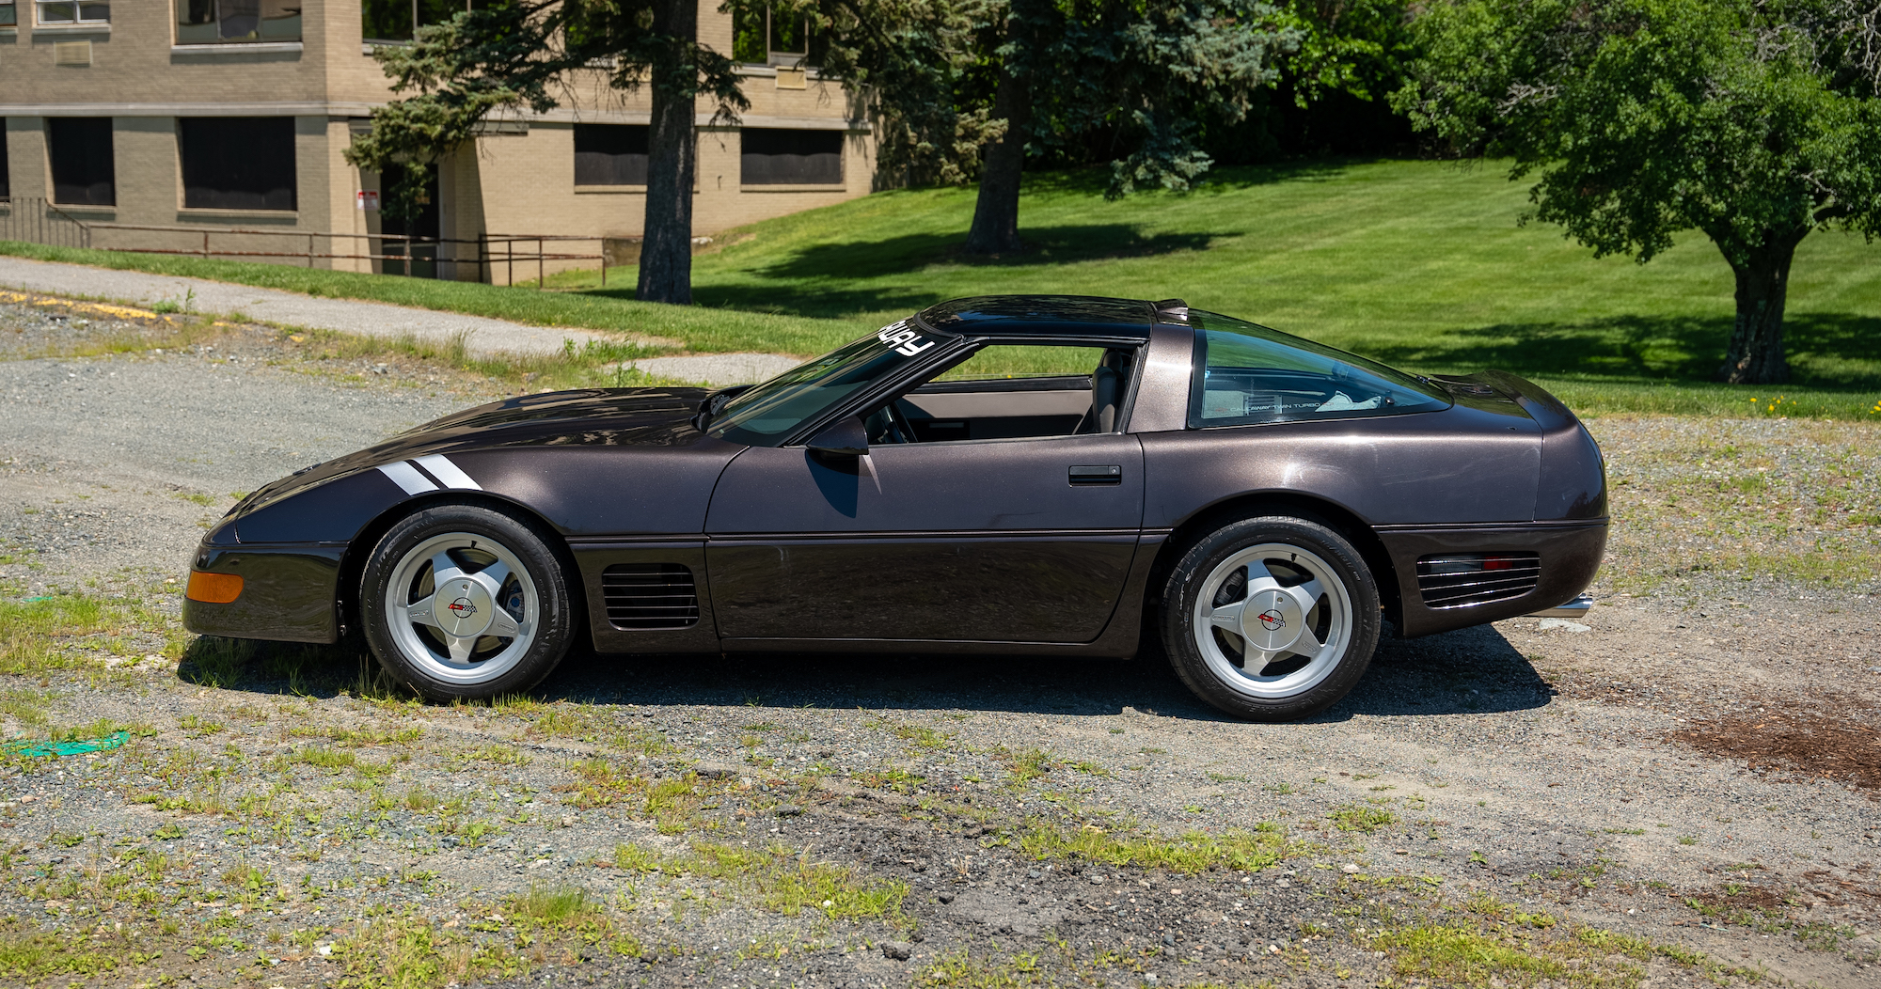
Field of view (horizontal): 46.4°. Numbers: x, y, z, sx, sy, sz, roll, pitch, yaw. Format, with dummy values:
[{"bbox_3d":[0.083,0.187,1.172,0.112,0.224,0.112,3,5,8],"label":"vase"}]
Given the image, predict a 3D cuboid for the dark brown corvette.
[{"bbox_3d":[-0.147,-0.055,7.414,4.500,1.185,1.830,1,9,3],"label":"dark brown corvette"}]

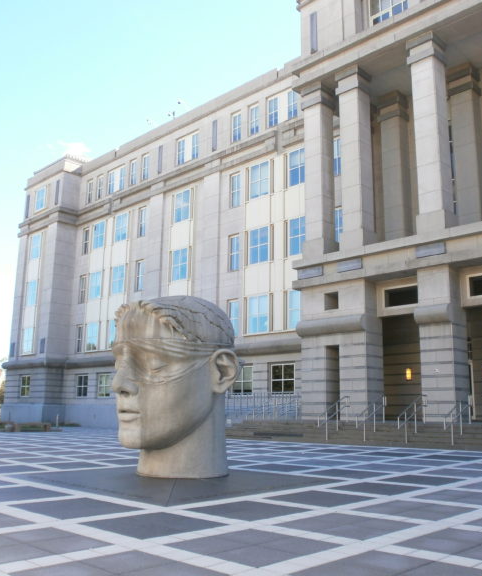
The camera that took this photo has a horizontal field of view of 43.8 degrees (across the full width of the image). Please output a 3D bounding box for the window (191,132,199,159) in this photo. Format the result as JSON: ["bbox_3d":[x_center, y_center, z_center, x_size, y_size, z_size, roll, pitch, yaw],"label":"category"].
[{"bbox_3d":[-3.169,-9.834,41.708,0.740,1.800,0.200,-11,-16,43],"label":"window"}]

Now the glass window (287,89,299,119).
[{"bbox_3d":[3.156,-11.001,36.076,0.826,1.889,0.200,-11,-16,43],"label":"glass window"}]

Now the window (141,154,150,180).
[{"bbox_3d":[-6.844,-8.687,43.298,0.720,1.970,0.180,-11,-17,42],"label":"window"}]

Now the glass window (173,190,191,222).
[{"bbox_3d":[-4.055,-5.685,41.682,1.650,2.080,0.200,-11,-16,43],"label":"glass window"}]

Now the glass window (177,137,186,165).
[{"bbox_3d":[-4.030,-9.248,40.870,0.709,1.774,0.150,-11,-16,42],"label":"glass window"}]

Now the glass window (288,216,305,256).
[{"bbox_3d":[3.224,-2.815,32.394,1.520,2.092,0.150,-11,-16,42],"label":"glass window"}]

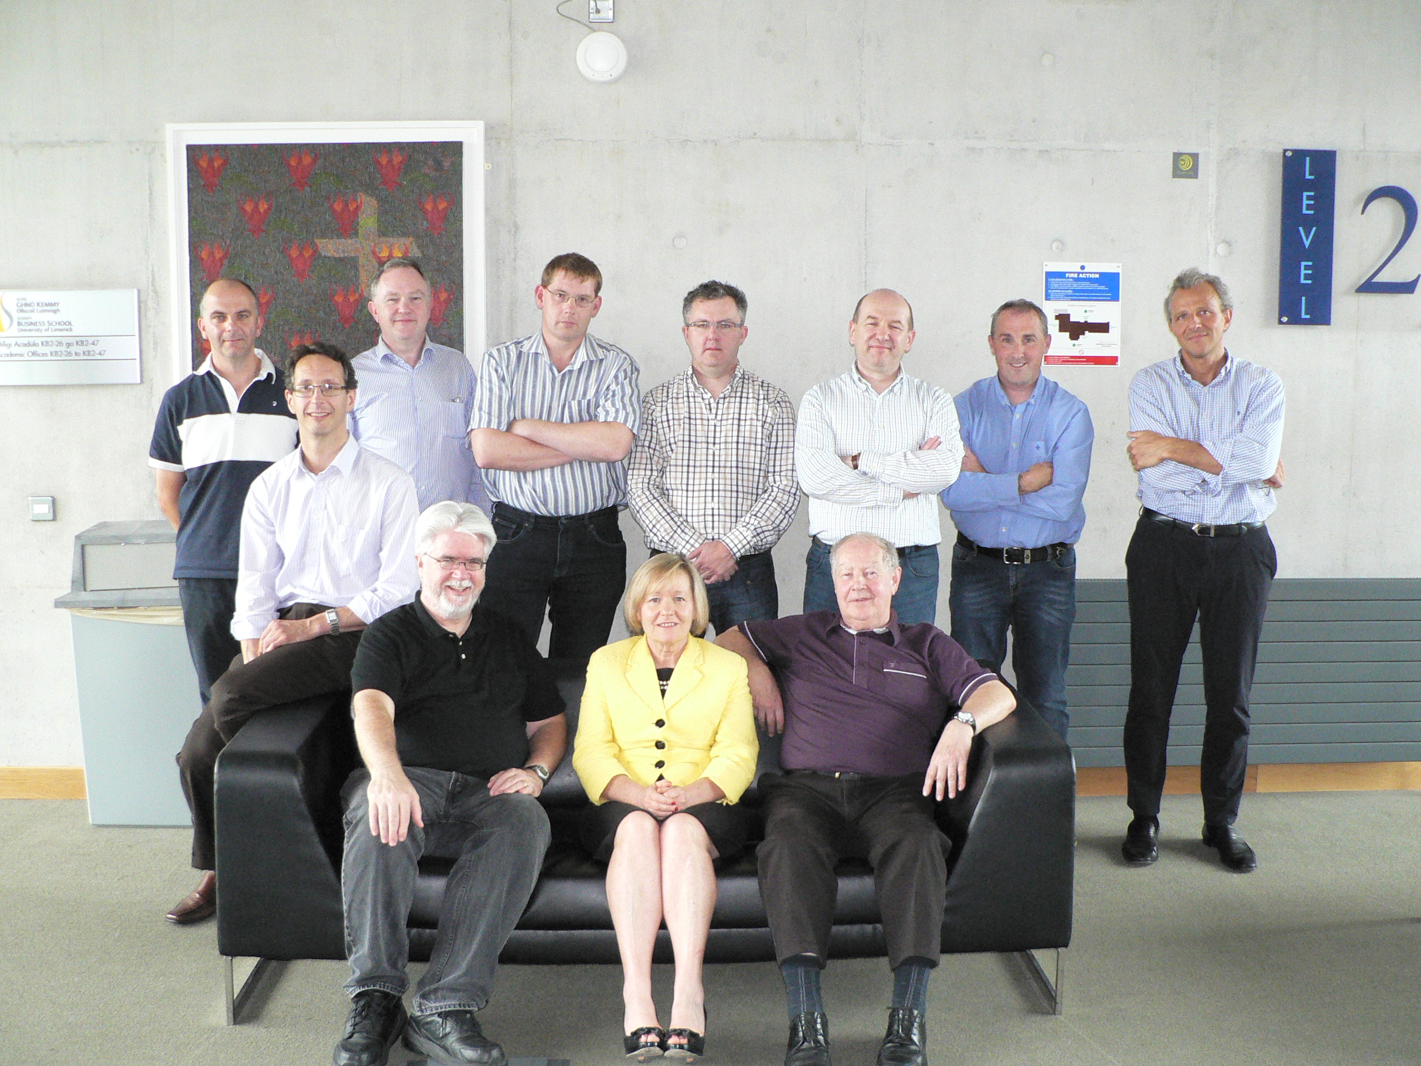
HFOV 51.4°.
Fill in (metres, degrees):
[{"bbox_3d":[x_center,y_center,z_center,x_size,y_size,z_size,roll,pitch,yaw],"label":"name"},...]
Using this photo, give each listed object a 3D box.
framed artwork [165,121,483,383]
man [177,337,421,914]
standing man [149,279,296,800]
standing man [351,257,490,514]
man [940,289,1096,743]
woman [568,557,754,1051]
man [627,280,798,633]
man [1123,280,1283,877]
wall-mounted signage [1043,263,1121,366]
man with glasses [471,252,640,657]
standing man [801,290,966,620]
[{"bbox_3d":[-1.301,-0.843,4.938,1.083,1.080,0.050,0,7,-2],"label":"framed artwork"},{"bbox_3d":[-1.175,0.277,4.089,0.650,1.605,0.550,1,7,10],"label":"man"},{"bbox_3d":[-1.441,0.141,4.427,0.500,1.793,0.340,-2,7,-15],"label":"standing man"},{"bbox_3d":[-0.922,0.081,4.637,0.500,1.865,0.330,-1,7,-10],"label":"standing man"},{"bbox_3d":[0.944,0.157,4.562,0.500,1.741,0.360,1,7,9],"label":"man"},{"bbox_3d":[-0.106,0.604,3.556,0.450,1.089,0.700,0,7,-2],"label":"woman"},{"bbox_3d":[0.007,0.131,4.551,0.520,1.791,0.330,0,7,-2],"label":"man"},{"bbox_3d":[1.510,0.115,4.524,0.500,1.836,0.380,2,7,14],"label":"man"},{"bbox_3d":[1.283,-0.751,5.048,0.274,0.354,0.012,0,7,-2],"label":"wall-mounted signage"},{"bbox_3d":[-0.462,0.106,4.433,0.510,1.866,0.370,-1,7,-6],"label":"man with glasses"},{"bbox_3d":[0.511,0.150,4.508,0.520,1.765,0.360,1,7,4],"label":"standing man"}]

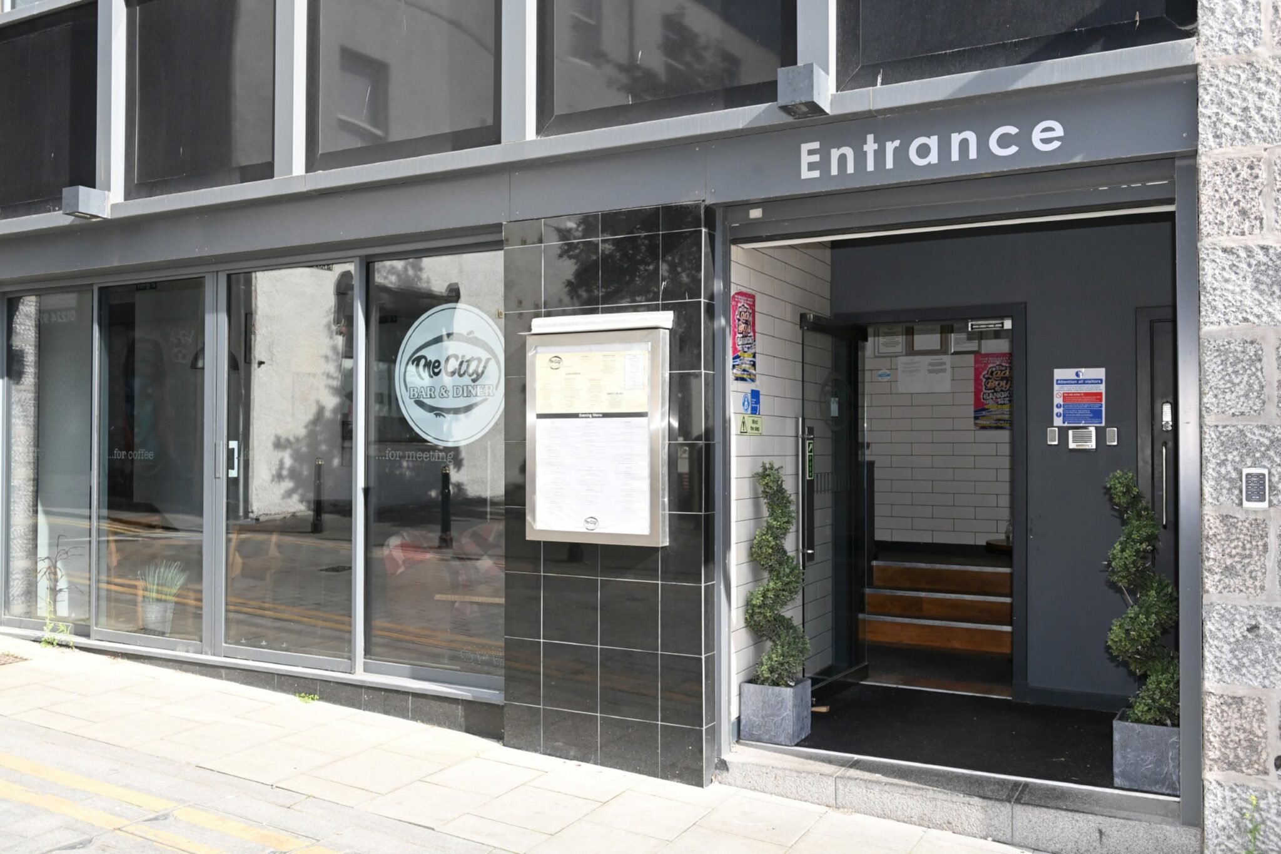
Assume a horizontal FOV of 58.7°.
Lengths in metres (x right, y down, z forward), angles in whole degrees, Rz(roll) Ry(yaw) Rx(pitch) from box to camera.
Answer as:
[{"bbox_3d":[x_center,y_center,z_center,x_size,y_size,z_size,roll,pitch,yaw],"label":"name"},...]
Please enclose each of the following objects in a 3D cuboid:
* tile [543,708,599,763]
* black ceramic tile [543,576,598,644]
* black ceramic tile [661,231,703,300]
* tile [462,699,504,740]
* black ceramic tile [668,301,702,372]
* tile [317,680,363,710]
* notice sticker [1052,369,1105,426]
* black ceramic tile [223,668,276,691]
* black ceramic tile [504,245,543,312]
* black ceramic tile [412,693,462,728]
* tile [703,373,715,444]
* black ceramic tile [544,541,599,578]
[{"bbox_3d":[-0.315,1.407,5.195,0.305,0.221,0.015,0,-1,29],"label":"tile"},{"bbox_3d":[-0.313,0.825,5.135,0.302,0.300,0.010,0,-1,29],"label":"black ceramic tile"},{"bbox_3d":[0.182,-0.700,4.958,0.205,0.304,0.010,0,-1,29],"label":"black ceramic tile"},{"bbox_3d":[-0.737,1.403,5.432,0.289,0.176,0.010,0,-1,28],"label":"tile"},{"bbox_3d":[0.180,-0.387,4.895,0.205,0.300,0.010,0,-1,28],"label":"black ceramic tile"},{"bbox_3d":[-1.534,1.374,5.841,0.305,0.127,0.010,0,-1,29],"label":"tile"},{"bbox_3d":[2.299,-0.155,5.961,0.252,0.301,0.008,0,-1,28],"label":"notice sticker"},{"bbox_3d":[-2.141,1.385,6.247,0.404,0.082,0.010,0,-1,29],"label":"black ceramic tile"},{"bbox_3d":[-0.542,-0.693,5.345,0.210,0.302,0.015,0,-1,29],"label":"black ceramic tile"},{"bbox_3d":[-1.013,1.408,5.651,0.302,0.146,0.012,0,-1,28],"label":"black ceramic tile"},{"bbox_3d":[0.292,-0.086,4.875,0.010,0.299,0.112,0,-1,29],"label":"tile"},{"bbox_3d":[-0.317,0.531,5.219,0.307,0.304,0.010,0,-1,29],"label":"black ceramic tile"}]

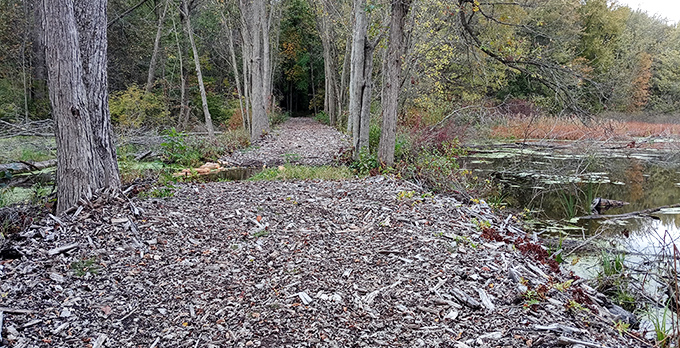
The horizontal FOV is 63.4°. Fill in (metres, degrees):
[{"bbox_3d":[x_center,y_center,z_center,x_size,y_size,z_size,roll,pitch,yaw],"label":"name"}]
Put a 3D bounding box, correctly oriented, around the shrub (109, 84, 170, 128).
[{"bbox_3d":[-9.916,-3.363,27.000,3.100,2.150,2.500,-3,8,-20],"label":"shrub"}]

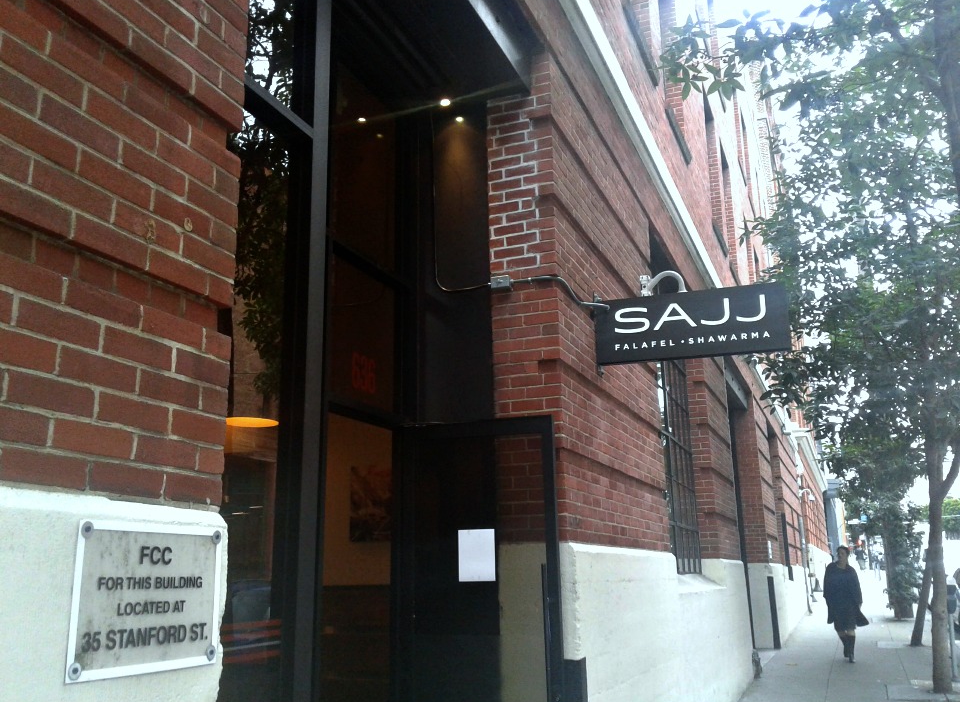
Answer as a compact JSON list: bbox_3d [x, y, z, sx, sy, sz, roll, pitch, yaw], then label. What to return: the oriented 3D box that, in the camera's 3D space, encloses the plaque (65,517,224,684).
[{"bbox_3d":[-0.700,0.524,1.951,0.015,0.306,0.439,-7,-15,21],"label":"plaque"}]

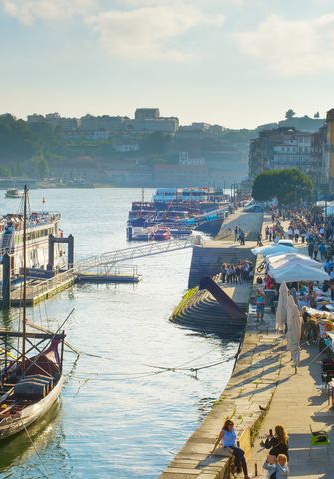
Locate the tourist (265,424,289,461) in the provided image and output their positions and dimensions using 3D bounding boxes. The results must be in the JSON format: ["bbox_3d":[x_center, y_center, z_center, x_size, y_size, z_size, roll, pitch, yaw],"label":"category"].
[{"bbox_3d":[3.144,6.052,28.202,0.500,1.660,0.500,2,4,20],"label":"tourist"}]

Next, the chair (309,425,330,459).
[{"bbox_3d":[4.348,5.703,28.400,0.560,0.820,0.540,0,4,6],"label":"chair"}]

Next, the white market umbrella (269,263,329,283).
[{"bbox_3d":[8.110,3.169,61.631,3.200,2.850,3.100,0,4,-3],"label":"white market umbrella"}]

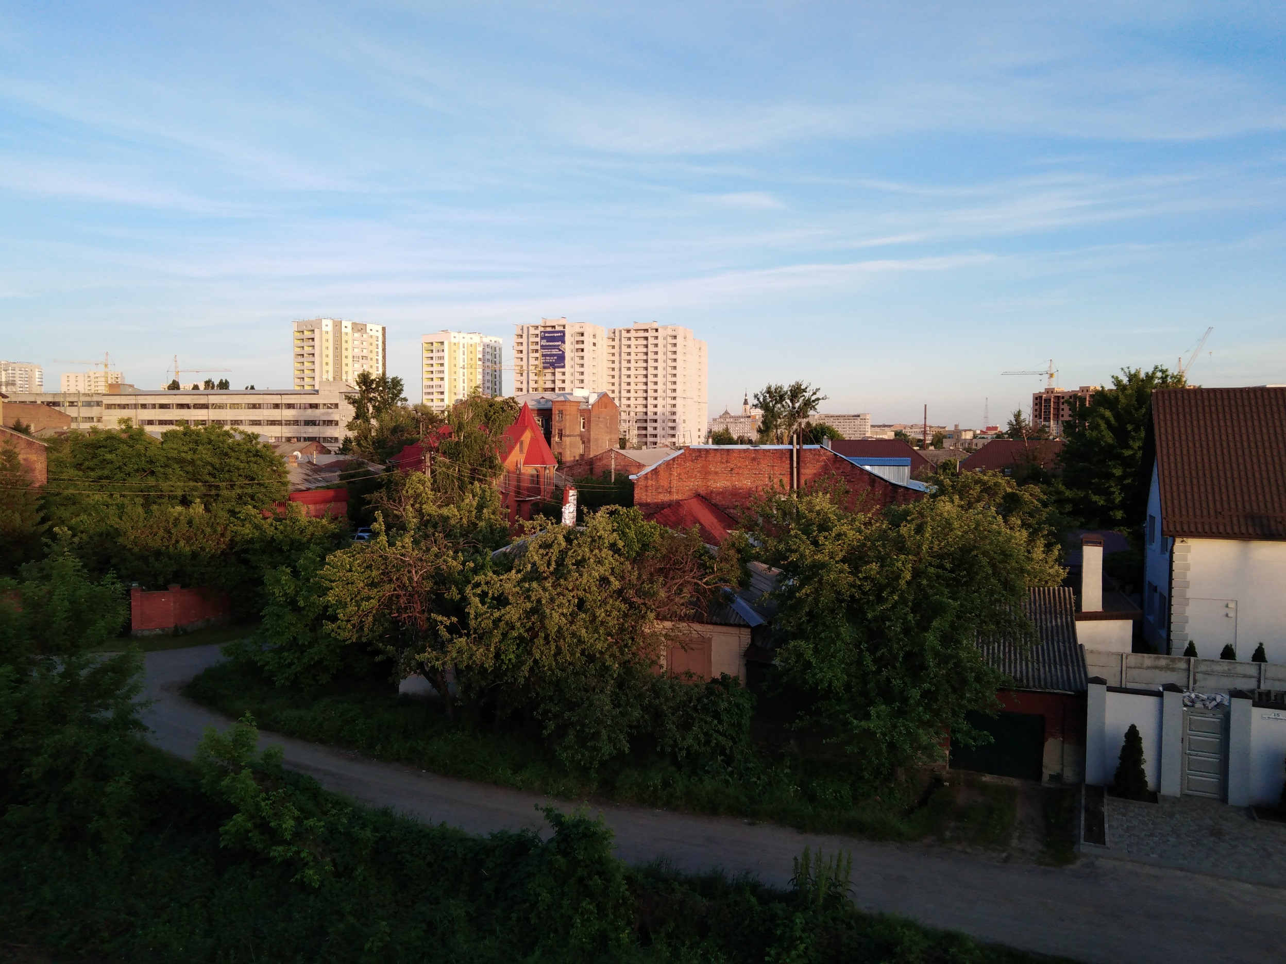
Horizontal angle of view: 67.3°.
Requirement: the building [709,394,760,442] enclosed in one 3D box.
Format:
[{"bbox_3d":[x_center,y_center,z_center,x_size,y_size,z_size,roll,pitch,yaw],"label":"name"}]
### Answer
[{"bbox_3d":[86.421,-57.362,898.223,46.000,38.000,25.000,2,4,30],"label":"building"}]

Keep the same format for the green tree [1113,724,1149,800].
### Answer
[{"bbox_3d":[12.303,7.003,24.334,0.800,1.800,0.780,2,3,27],"label":"green tree"}]

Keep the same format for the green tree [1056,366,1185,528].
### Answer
[{"bbox_3d":[23.937,0.503,48.094,6.800,12.500,6.500,1,3,26],"label":"green tree"}]

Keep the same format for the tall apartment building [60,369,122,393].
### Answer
[{"bbox_3d":[-367.021,-49.003,643.307,38.000,48.310,16.000,-1,3,-15],"label":"tall apartment building"}]

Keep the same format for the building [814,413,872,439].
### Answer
[{"bbox_3d":[176.728,-44.828,870.417,52.000,32.270,15.000,2,3,37],"label":"building"}]

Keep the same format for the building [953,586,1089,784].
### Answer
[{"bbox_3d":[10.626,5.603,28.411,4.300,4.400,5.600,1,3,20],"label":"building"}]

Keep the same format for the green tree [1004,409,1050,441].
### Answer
[{"bbox_3d":[45.327,-2.288,114.999,5.200,12.740,5.200,1,3,21],"label":"green tree"}]

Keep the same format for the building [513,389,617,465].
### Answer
[{"bbox_3d":[-14.057,-7.677,176.518,16.500,17.260,11.500,2,3,25],"label":"building"}]

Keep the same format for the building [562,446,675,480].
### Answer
[{"bbox_3d":[0.000,0.330,96.653,10.800,7.700,18.500,1,3,18],"label":"building"}]

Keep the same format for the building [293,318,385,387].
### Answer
[{"bbox_3d":[-116.478,-34.193,370.610,18.500,51.650,28.000,2,3,38],"label":"building"}]

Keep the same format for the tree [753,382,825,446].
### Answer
[{"bbox_3d":[17.514,-4.329,114.932,8.600,15.070,8.000,0,3,0],"label":"tree"}]

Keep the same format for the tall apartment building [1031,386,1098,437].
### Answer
[{"bbox_3d":[212.102,-28.627,477.433,15.000,35.300,33.000,-2,4,-44],"label":"tall apartment building"}]

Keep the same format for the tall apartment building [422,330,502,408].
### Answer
[{"bbox_3d":[-75.960,-37.031,406.410,18.020,49.500,28.510,2,4,37],"label":"tall apartment building"}]

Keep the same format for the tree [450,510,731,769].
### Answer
[{"bbox_3d":[-1.501,4.175,27.513,7.600,6.790,6.500,0,3,-3],"label":"tree"}]

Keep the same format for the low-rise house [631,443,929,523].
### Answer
[{"bbox_3d":[8.803,2.277,53.413,15.150,8.620,12.000,2,3,25],"label":"low-rise house"}]

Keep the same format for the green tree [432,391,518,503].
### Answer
[{"bbox_3d":[-10.818,0.094,62.092,5.400,11.830,5.200,-1,3,-10],"label":"green tree"}]

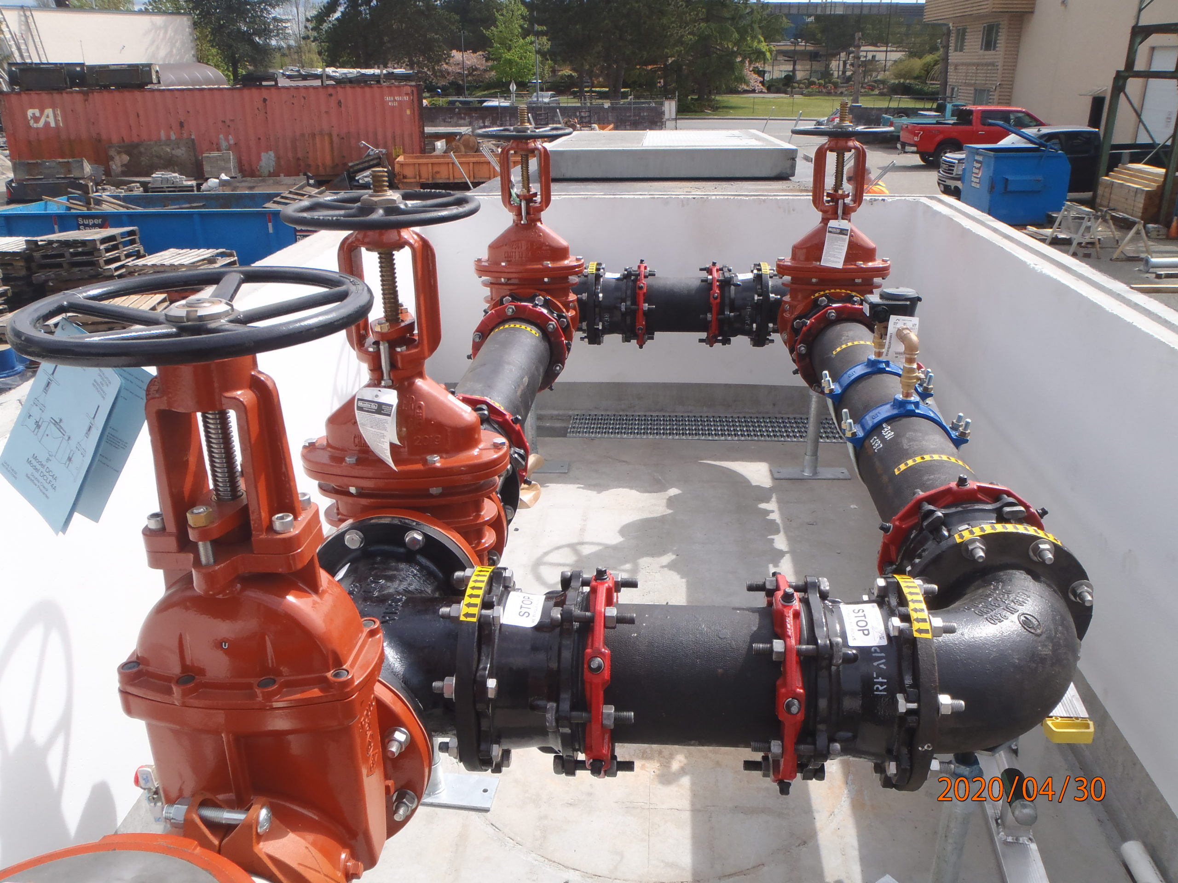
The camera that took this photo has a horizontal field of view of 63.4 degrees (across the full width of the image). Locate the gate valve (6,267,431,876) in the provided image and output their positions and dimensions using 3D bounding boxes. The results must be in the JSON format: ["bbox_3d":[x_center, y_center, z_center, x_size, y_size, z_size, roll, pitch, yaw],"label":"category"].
[{"bbox_3d":[-0.423,0.262,1.205,0.390,0.920,0.385,1,23,4],"label":"gate valve"}]

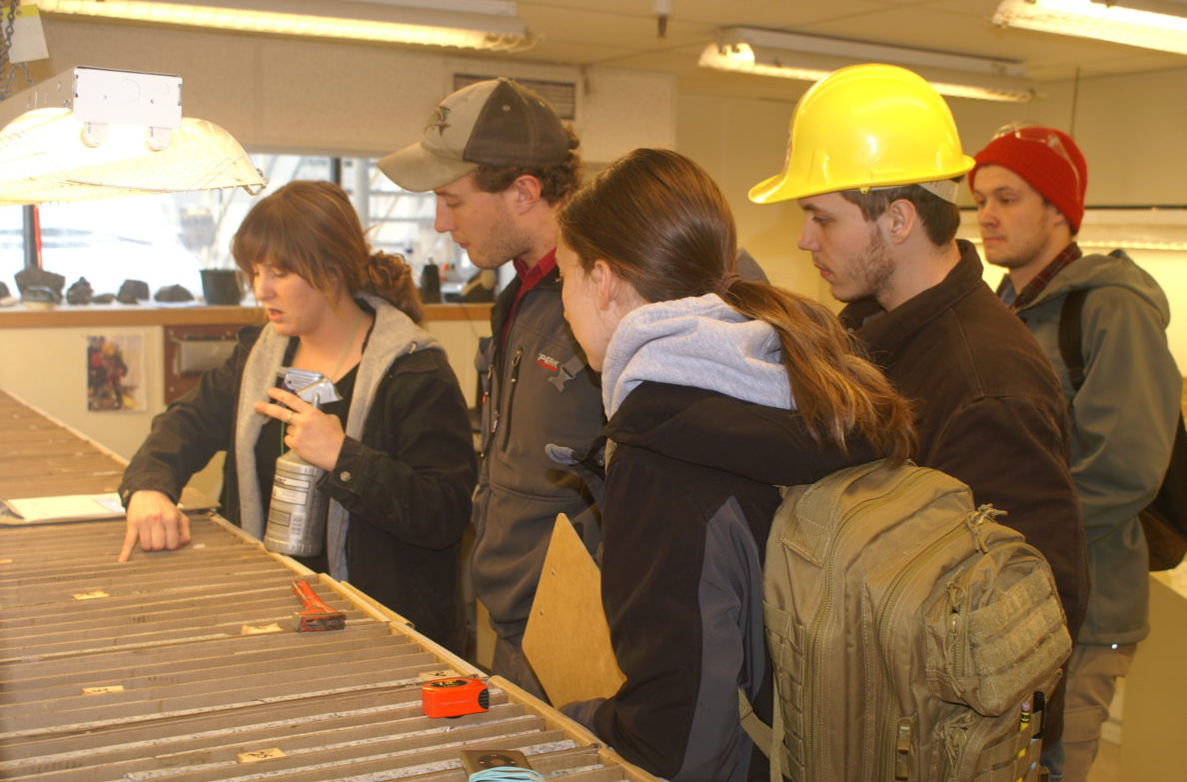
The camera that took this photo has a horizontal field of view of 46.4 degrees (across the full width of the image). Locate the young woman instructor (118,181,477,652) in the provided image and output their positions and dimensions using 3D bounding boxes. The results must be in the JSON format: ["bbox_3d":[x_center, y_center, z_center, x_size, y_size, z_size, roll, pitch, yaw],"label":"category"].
[{"bbox_3d":[-0.490,0.462,2.325,0.560,1.620,0.480,5,7,40],"label":"young woman instructor"}]

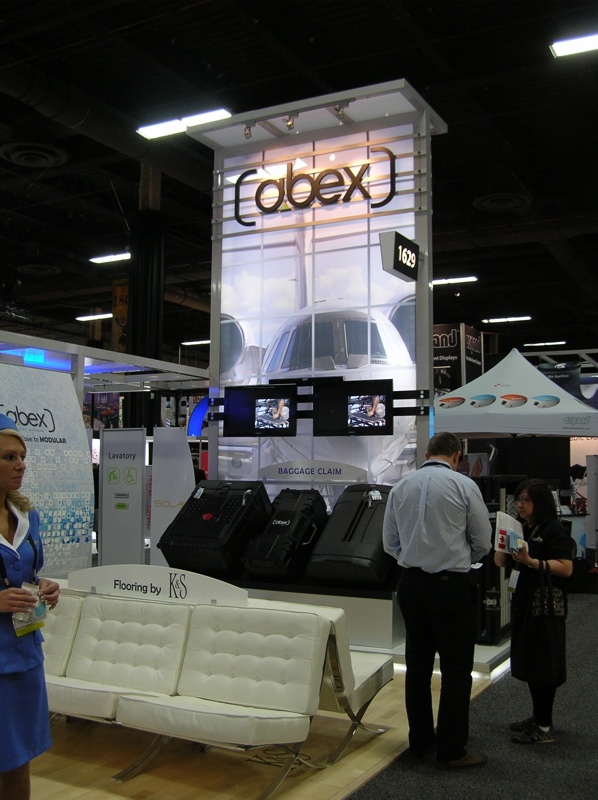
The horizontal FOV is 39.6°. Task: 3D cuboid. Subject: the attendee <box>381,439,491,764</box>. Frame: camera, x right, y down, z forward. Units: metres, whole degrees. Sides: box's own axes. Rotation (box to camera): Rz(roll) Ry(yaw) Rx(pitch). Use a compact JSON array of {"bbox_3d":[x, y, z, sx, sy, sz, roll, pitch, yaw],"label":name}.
[{"bbox_3d":[0.783,1.093,4.730,0.505,1.812,0.376,-4,-6,40],"label":"attendee"}]

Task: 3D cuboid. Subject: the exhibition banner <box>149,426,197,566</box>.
[{"bbox_3d":[-1.310,1.311,8.743,0.609,2.048,0.050,-2,-6,28],"label":"exhibition banner"}]

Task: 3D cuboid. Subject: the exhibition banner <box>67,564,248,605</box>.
[{"bbox_3d":[-0.896,1.105,5.095,1.378,0.170,0.025,-2,-6,28],"label":"exhibition banner"}]

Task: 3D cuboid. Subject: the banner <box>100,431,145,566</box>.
[{"bbox_3d":[-1.885,1.326,8.903,0.617,2.034,0.059,-2,-6,28],"label":"banner"}]

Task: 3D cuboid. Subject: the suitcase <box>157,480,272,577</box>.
[{"bbox_3d":[-0.815,1.284,8.411,0.740,0.389,0.942,-2,35,28],"label":"suitcase"}]

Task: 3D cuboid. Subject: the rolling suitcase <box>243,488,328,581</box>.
[{"bbox_3d":[-0.128,1.304,8.110,0.474,0.248,0.953,-3,34,27],"label":"rolling suitcase"}]

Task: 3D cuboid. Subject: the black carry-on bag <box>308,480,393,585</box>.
[{"bbox_3d":[0.599,1.241,7.711,0.624,0.316,1.002,-2,35,28],"label":"black carry-on bag"}]

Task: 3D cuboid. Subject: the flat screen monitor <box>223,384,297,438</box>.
[{"bbox_3d":[-0.389,0.121,8.803,0.883,0.541,0.099,-2,-6,28],"label":"flat screen monitor"}]

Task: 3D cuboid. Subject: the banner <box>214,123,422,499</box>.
[{"bbox_3d":[0.154,-0.746,8.726,2.396,3.891,0.119,-2,-6,28],"label":"banner"}]

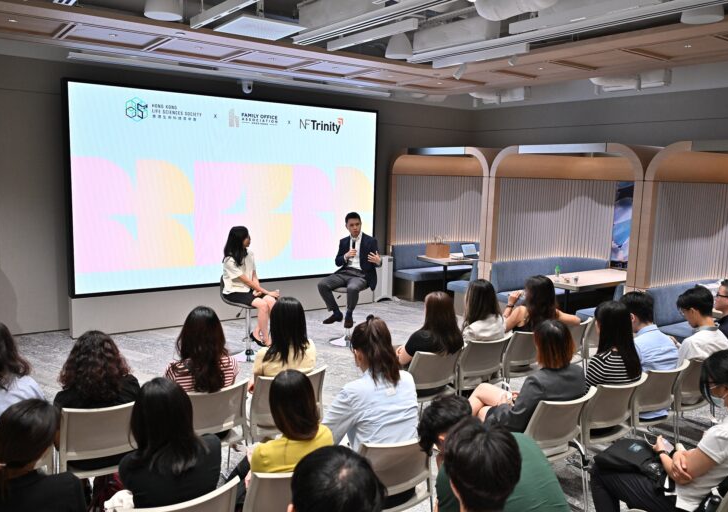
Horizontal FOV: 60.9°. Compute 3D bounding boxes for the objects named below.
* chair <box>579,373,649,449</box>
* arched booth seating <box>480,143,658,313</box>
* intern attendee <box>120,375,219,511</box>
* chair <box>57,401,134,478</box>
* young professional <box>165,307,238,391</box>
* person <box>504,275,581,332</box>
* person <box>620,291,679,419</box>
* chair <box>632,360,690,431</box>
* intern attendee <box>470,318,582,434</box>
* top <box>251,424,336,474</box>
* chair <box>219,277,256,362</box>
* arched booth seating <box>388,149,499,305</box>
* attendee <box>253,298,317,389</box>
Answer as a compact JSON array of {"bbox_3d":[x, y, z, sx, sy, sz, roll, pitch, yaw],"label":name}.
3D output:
[{"bbox_3d":[1.436,1.131,4.053,0.510,0.820,0.560,-3,9,-33],"label":"chair"},{"bbox_3d":[2.982,-0.136,7.816,1.750,2.434,2.192,-3,9,-33],"label":"arched booth seating"},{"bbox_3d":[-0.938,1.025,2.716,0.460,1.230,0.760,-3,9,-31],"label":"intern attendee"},{"bbox_3d":[-1.433,1.120,3.431,0.510,0.820,0.560,-3,9,-31],"label":"chair"},{"bbox_3d":[-1.089,0.885,3.839,0.460,1.220,0.800,-4,9,-35],"label":"young professional"},{"bbox_3d":[1.273,0.727,5.415,0.660,1.250,0.760,-4,10,-39],"label":"person"},{"bbox_3d":[1.868,0.852,4.583,0.520,1.260,0.760,-4,10,-39],"label":"person"},{"bbox_3d":[1.895,1.106,4.351,0.510,0.820,0.560,-3,9,-33],"label":"chair"},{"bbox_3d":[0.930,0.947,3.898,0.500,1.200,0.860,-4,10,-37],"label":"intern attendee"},{"bbox_3d":[-0.331,0.981,2.770,0.420,0.520,0.280,-3,9,-30],"label":"top"},{"bbox_3d":[-1.258,0.678,6.693,0.480,0.860,0.440,6,9,27],"label":"chair"},{"bbox_3d":[1.783,-0.418,9.640,1.750,2.434,2.192,-3,9,-33],"label":"arched booth seating"},{"bbox_3d":[-0.651,0.858,4.136,0.460,1.220,0.800,-4,9,-34],"label":"attendee"}]

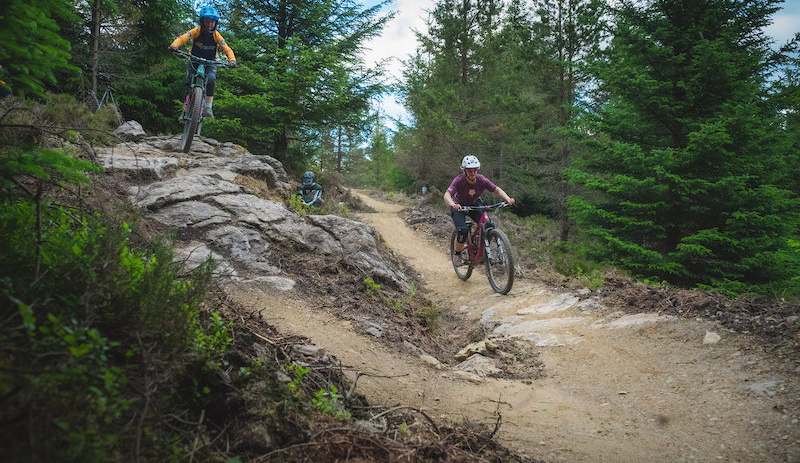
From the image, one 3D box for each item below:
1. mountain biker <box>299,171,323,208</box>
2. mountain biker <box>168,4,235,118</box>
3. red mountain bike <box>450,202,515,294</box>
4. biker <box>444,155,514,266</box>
[{"bbox_3d":[-1.770,-0.660,12.400,0.580,1.100,0.700,0,-2,14],"label":"mountain biker"},{"bbox_3d":[-2.300,-1.940,7.280,0.780,1.340,0.780,1,-2,-14],"label":"mountain biker"},{"bbox_3d":[0.975,0.165,7.590,0.780,1.070,1.920,-4,4,-15],"label":"red mountain bike"},{"bbox_3d":[0.900,-0.250,7.680,0.820,1.360,0.820,1,-2,-12],"label":"biker"}]

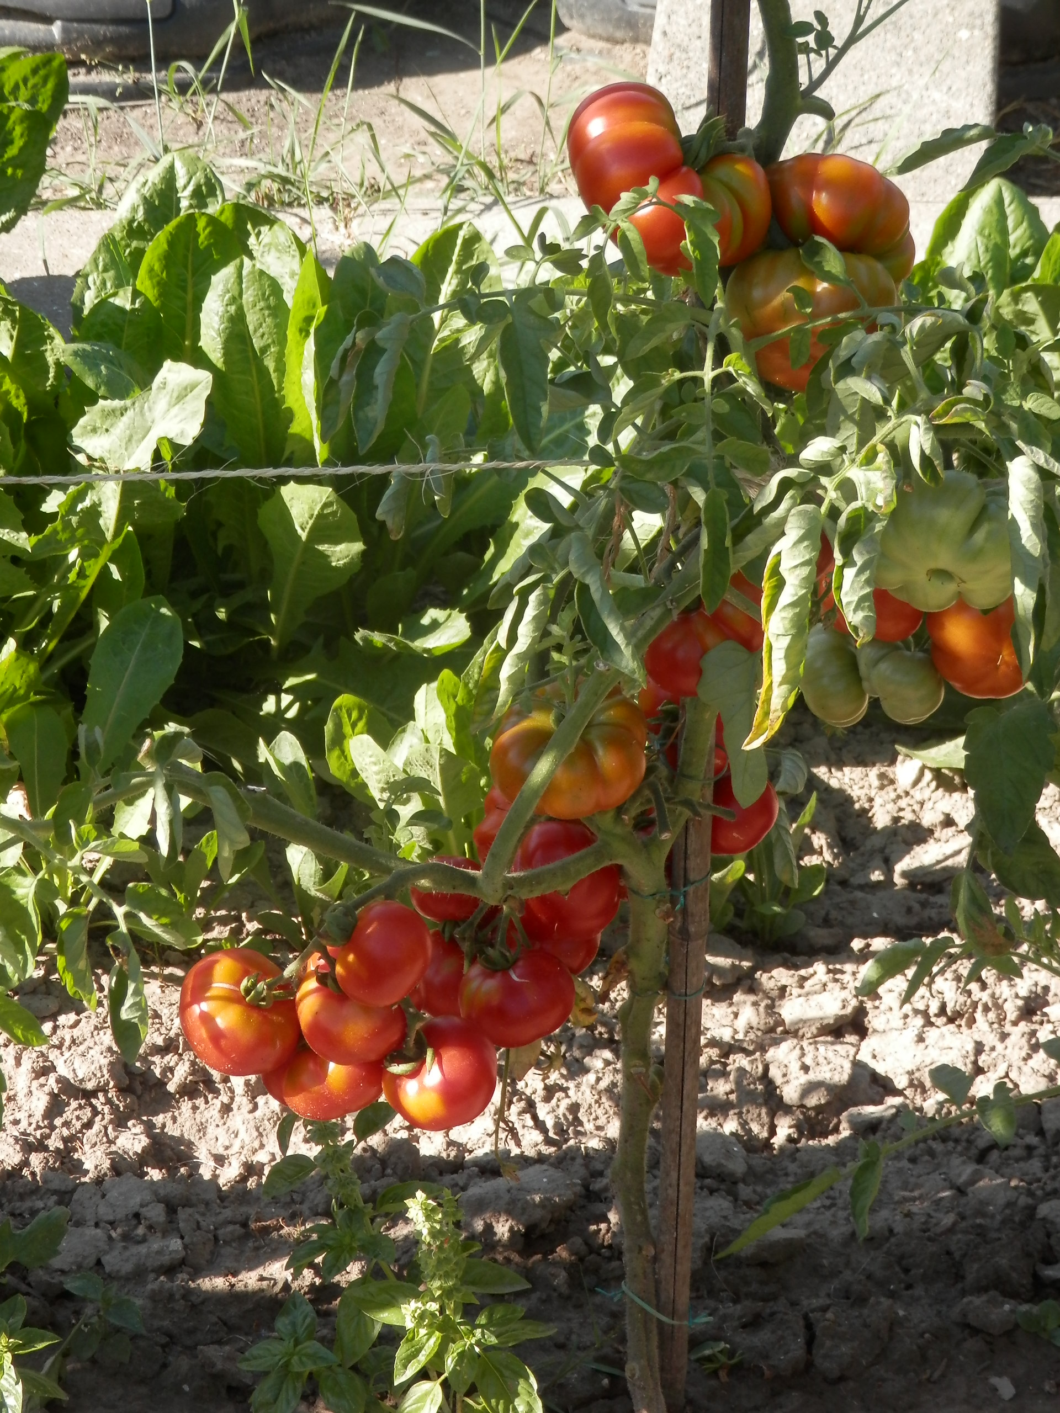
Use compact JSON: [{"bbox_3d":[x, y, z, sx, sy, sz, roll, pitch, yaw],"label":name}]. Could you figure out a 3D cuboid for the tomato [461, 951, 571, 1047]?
[{"bbox_3d":[-0.008,0.172,1.912,0.068,0.057,0.068,0,25,0],"label":"tomato"}]

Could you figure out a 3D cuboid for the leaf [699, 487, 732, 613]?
[{"bbox_3d":[0.094,-0.080,1.660,0.018,0.062,0.020,0,34,0],"label":"leaf"}]

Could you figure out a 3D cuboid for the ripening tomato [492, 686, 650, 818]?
[{"bbox_3d":[0.021,0.025,1.760,0.085,0.064,0.084,0,34,0],"label":"ripening tomato"}]

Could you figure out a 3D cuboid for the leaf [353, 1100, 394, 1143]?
[{"bbox_3d":[-0.095,0.253,1.988,0.018,0.013,0.034,33,52,18],"label":"leaf"}]

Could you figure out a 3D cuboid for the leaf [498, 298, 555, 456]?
[{"bbox_3d":[-0.002,-0.170,1.670,0.029,0.076,0.028,0,34,0],"label":"leaf"}]

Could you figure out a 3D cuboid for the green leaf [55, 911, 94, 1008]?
[{"bbox_3d":[-0.269,0.150,1.940,0.018,0.057,0.018,-8,10,0],"label":"green leaf"}]

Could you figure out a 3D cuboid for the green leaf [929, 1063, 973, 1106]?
[{"bbox_3d":[0.254,0.228,1.970,0.026,0.022,0.016,0,34,0],"label":"green leaf"}]

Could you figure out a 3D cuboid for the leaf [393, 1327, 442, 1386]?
[{"bbox_3d":[-0.069,0.399,2.002,0.018,0.013,0.040,28,50,20],"label":"leaf"}]

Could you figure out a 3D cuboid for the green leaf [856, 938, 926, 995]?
[{"bbox_3d":[0.219,0.160,1.992,0.045,0.018,0.017,-35,65,-13],"label":"green leaf"}]

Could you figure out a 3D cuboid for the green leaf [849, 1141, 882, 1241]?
[{"bbox_3d":[0.202,0.292,1.970,0.021,0.060,0.022,0,34,0],"label":"green leaf"}]

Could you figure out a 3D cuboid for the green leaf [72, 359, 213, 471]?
[{"bbox_3d":[-0.291,-0.219,2.450,0.080,0.030,0.100,26,62,9],"label":"green leaf"}]

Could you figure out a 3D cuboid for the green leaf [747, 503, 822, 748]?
[{"bbox_3d":[0.141,-0.044,1.819,0.027,0.134,0.028,9,0,6],"label":"green leaf"}]

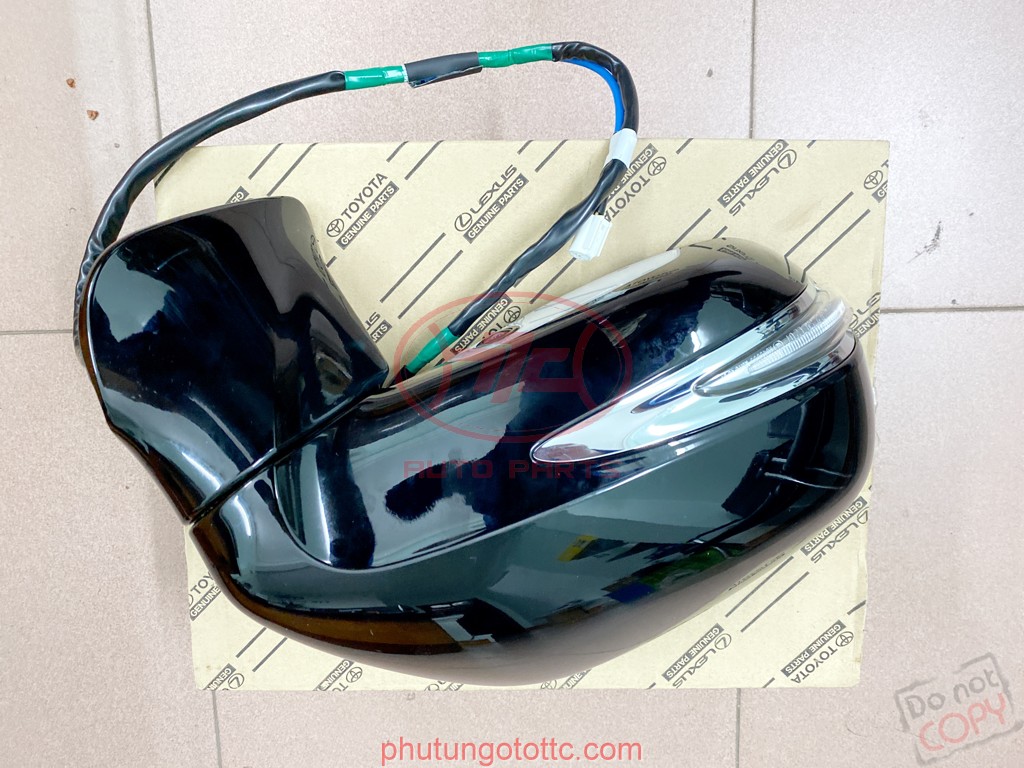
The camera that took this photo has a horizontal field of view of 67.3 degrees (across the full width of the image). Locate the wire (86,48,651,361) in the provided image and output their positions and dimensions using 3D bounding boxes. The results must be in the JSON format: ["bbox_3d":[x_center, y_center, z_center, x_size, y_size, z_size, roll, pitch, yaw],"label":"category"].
[{"bbox_3d":[-0.089,-0.095,0.446,0.338,0.060,0.187,-4,99,-2],"label":"wire"}]

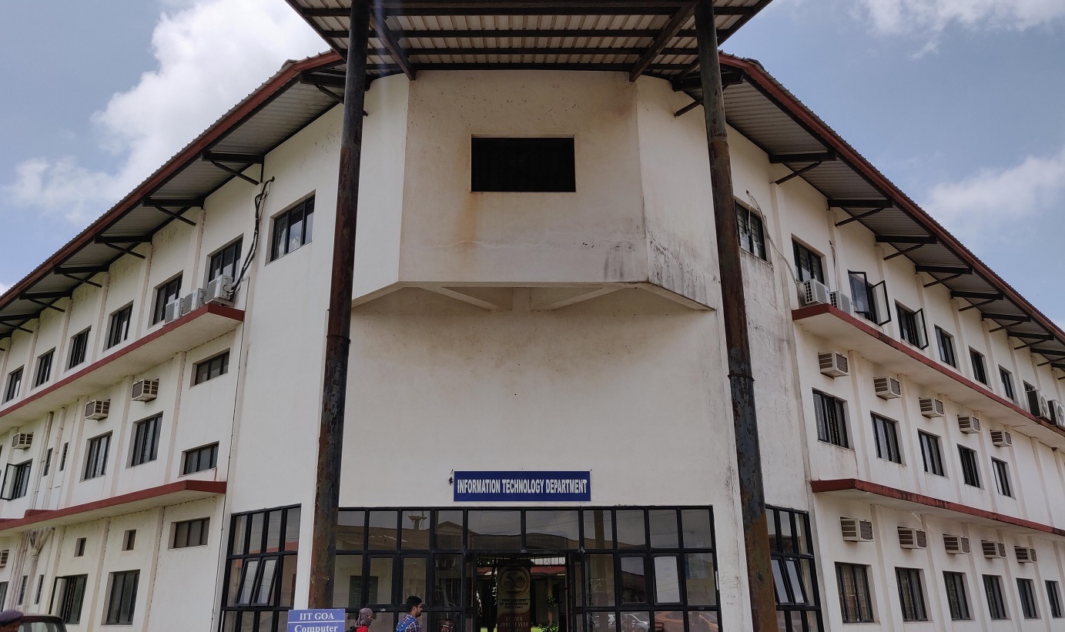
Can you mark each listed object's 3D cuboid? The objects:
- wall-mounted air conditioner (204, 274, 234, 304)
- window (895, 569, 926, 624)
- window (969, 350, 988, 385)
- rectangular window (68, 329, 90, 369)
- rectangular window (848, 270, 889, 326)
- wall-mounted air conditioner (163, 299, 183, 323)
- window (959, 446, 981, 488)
[{"bbox_3d":[-7.395,-0.587,18.157,0.685,0.555,0.268,-18,-27,38],"label":"wall-mounted air conditioner"},{"bbox_3d":[8.534,6.291,17.338,1.530,1.125,0.120,19,-27,-40],"label":"window"},{"bbox_3d":[14.615,1.733,25.241,1.530,1.163,0.120,19,-27,-40],"label":"window"},{"bbox_3d":[-15.336,1.170,26.061,1.761,1.287,0.120,-18,-27,38],"label":"rectangular window"},{"bbox_3d":[8.598,-0.442,19.551,1.597,1.163,0.472,19,-27,-40],"label":"rectangular window"},{"bbox_3d":[-8.909,-0.068,19.327,0.740,0.530,0.270,-18,-27,38],"label":"wall-mounted air conditioner"},{"bbox_3d":[12.593,4.385,22.198,1.530,1.120,0.120,19,-27,-40],"label":"window"}]

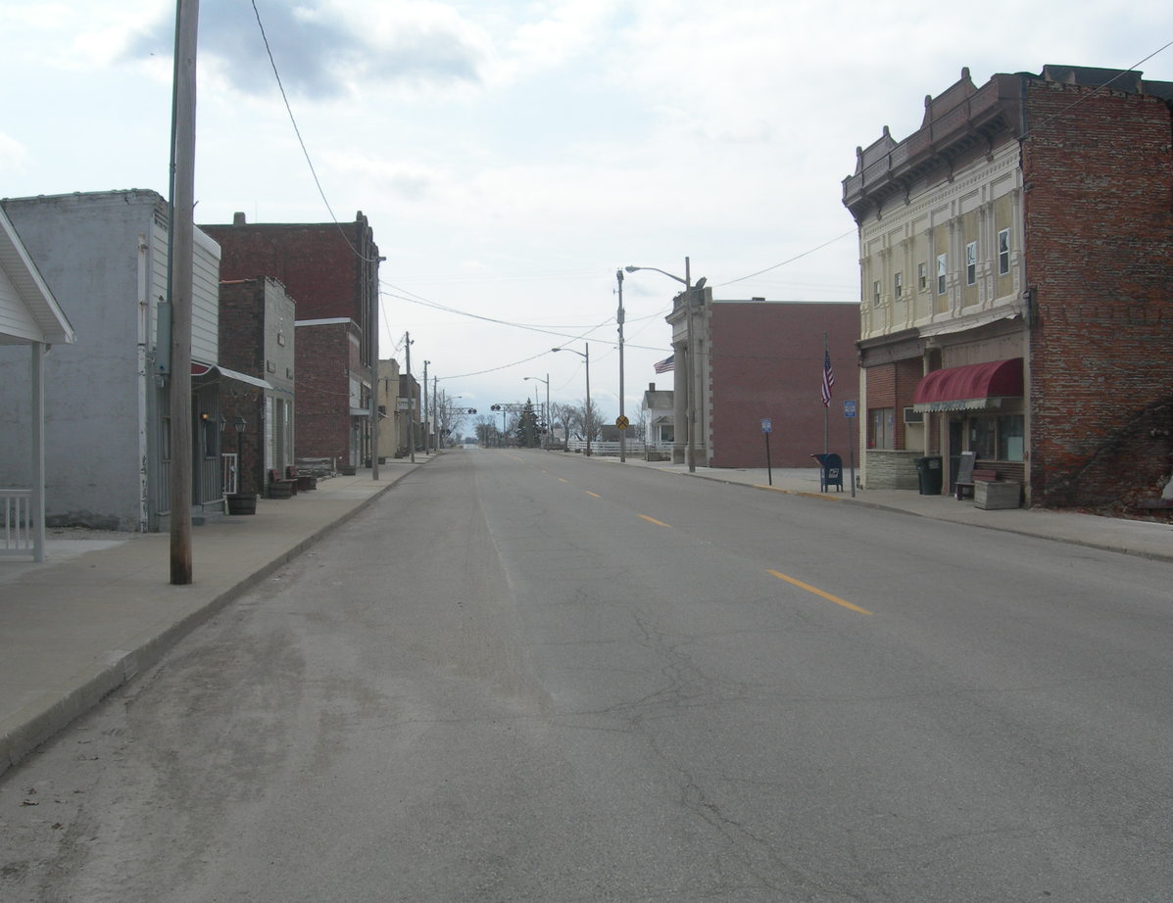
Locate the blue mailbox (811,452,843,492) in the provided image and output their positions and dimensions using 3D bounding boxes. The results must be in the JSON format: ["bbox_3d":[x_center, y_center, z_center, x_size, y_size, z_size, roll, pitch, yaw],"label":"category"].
[{"bbox_3d":[7.505,0.668,41.000,0.950,1.220,0.530,0,1,-5],"label":"blue mailbox"}]

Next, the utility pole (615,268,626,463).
[{"bbox_3d":[2.394,-5.935,91.000,0.700,13.300,0.650,0,1,-5],"label":"utility pole"}]

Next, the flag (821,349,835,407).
[{"bbox_3d":[8.329,-2.529,45.500,0.450,1.950,0.320,0,1,-5],"label":"flag"}]

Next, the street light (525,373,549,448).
[{"bbox_3d":[-6.512,-5.094,174.000,3.400,10.200,0.400,0,1,-5],"label":"street light"}]

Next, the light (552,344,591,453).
[{"bbox_3d":[-1.423,-4.669,120.000,3.400,10.250,0.400,0,1,-5],"label":"light"}]

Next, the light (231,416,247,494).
[{"bbox_3d":[-7.613,0.119,29.100,0.280,1.800,0.280,0,1,-5],"label":"light"}]

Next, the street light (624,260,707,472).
[{"bbox_3d":[3.531,-4.115,63.100,3.400,10.250,0.420,0,1,-5],"label":"street light"}]

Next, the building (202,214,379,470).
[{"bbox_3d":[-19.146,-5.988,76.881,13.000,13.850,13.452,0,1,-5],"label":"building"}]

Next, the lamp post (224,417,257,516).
[{"bbox_3d":[-7.591,0.291,29.100,0.640,2.150,0.640,0,1,-5],"label":"lamp post"}]

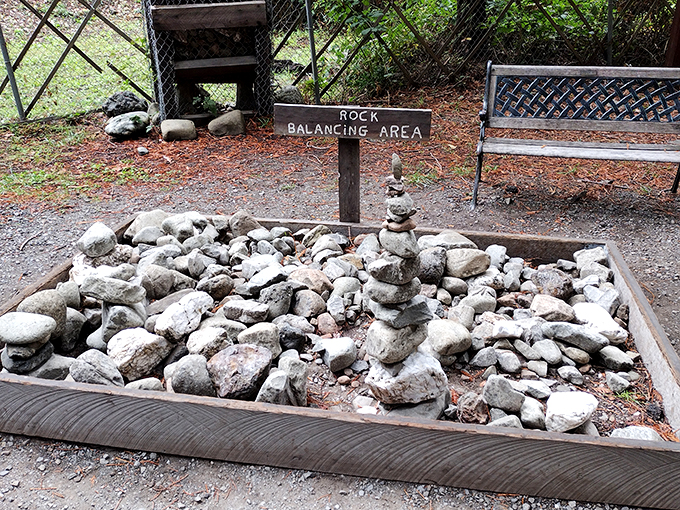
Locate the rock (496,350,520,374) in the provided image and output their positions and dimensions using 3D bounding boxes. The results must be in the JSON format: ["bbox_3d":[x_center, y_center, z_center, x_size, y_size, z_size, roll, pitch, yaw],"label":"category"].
[{"bbox_3d":[0.578,0.369,1.821,0.080,0.064,0.080,3,26,10],"label":"rock"}]

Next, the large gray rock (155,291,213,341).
[{"bbox_3d":[-0.565,0.218,1.916,0.235,0.145,0.150,-30,37,-20],"label":"large gray rock"}]

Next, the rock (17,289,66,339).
[{"bbox_3d":[-1.151,0.233,2.045,0.175,0.165,0.165,-18,31,-30],"label":"rock"}]

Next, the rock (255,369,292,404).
[{"bbox_3d":[-0.205,0.420,1.633,0.114,0.134,0.102,0,27,0],"label":"rock"}]

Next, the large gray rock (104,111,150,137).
[{"bbox_3d":[-2.031,-1.247,5.069,0.430,0.220,0.300,-12,28,-19],"label":"large gray rock"}]

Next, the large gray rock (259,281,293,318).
[{"bbox_3d":[-0.258,0.181,2.157,0.139,0.124,0.134,-3,26,-4],"label":"large gray rock"}]

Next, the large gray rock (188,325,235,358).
[{"bbox_3d":[-0.476,0.328,1.967,0.185,0.120,0.140,-7,28,-9],"label":"large gray rock"}]

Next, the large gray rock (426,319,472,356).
[{"bbox_3d":[0.387,0.291,1.873,0.151,0.119,0.128,0,27,0],"label":"large gray rock"}]

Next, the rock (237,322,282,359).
[{"bbox_3d":[-0.276,0.298,1.827,0.150,0.128,0.120,0,27,0],"label":"rock"}]

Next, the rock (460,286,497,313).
[{"bbox_3d":[0.552,0.175,2.115,0.150,0.098,0.120,6,28,15],"label":"rock"}]

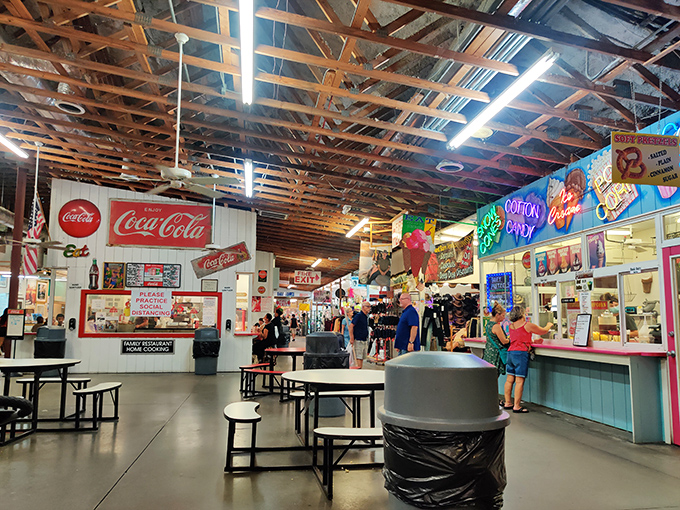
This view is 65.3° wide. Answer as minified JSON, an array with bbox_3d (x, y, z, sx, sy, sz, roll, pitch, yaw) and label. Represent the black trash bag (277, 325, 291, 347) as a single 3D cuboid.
[{"bbox_3d":[-2.259,3.344,20.966,0.600,1.000,0.600,2,-7,-13],"label":"black trash bag"}]

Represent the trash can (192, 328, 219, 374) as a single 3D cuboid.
[{"bbox_3d":[-3.285,2.363,13.133,0.620,1.050,0.620,2,-7,-13],"label":"trash can"}]

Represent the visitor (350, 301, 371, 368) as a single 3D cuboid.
[{"bbox_3d":[0.465,1.928,12.083,0.400,1.710,0.520,-4,-8,30],"label":"visitor"}]

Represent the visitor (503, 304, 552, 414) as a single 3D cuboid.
[{"bbox_3d":[2.773,1.529,7.990,0.600,1.520,0.500,6,-9,-37],"label":"visitor"}]

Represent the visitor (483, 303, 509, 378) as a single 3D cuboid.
[{"bbox_3d":[2.428,1.537,8.307,0.360,1.580,0.460,5,-8,-32],"label":"visitor"}]

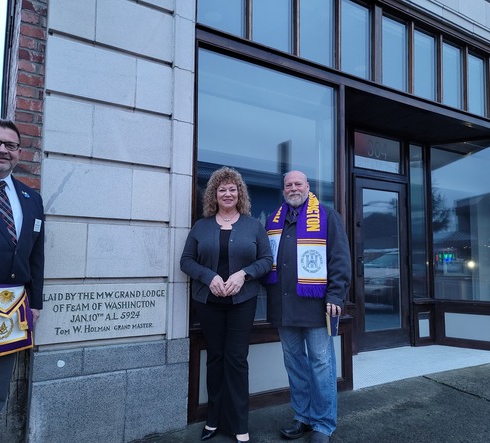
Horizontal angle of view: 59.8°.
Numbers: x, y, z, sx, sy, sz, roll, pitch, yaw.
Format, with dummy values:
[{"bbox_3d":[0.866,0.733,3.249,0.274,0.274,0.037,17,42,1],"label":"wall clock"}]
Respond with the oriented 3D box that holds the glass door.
[{"bbox_3d":[1.723,0.532,5.355,0.969,2.085,0.050,3,-5,-31],"label":"glass door"}]

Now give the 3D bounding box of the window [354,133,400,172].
[{"bbox_3d":[1.683,-0.864,5.449,0.848,0.433,0.040,3,-5,-31],"label":"window"}]

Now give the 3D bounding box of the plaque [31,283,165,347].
[{"bbox_3d":[-0.878,0.560,2.683,0.789,0.347,0.050,3,-5,-31],"label":"plaque"}]

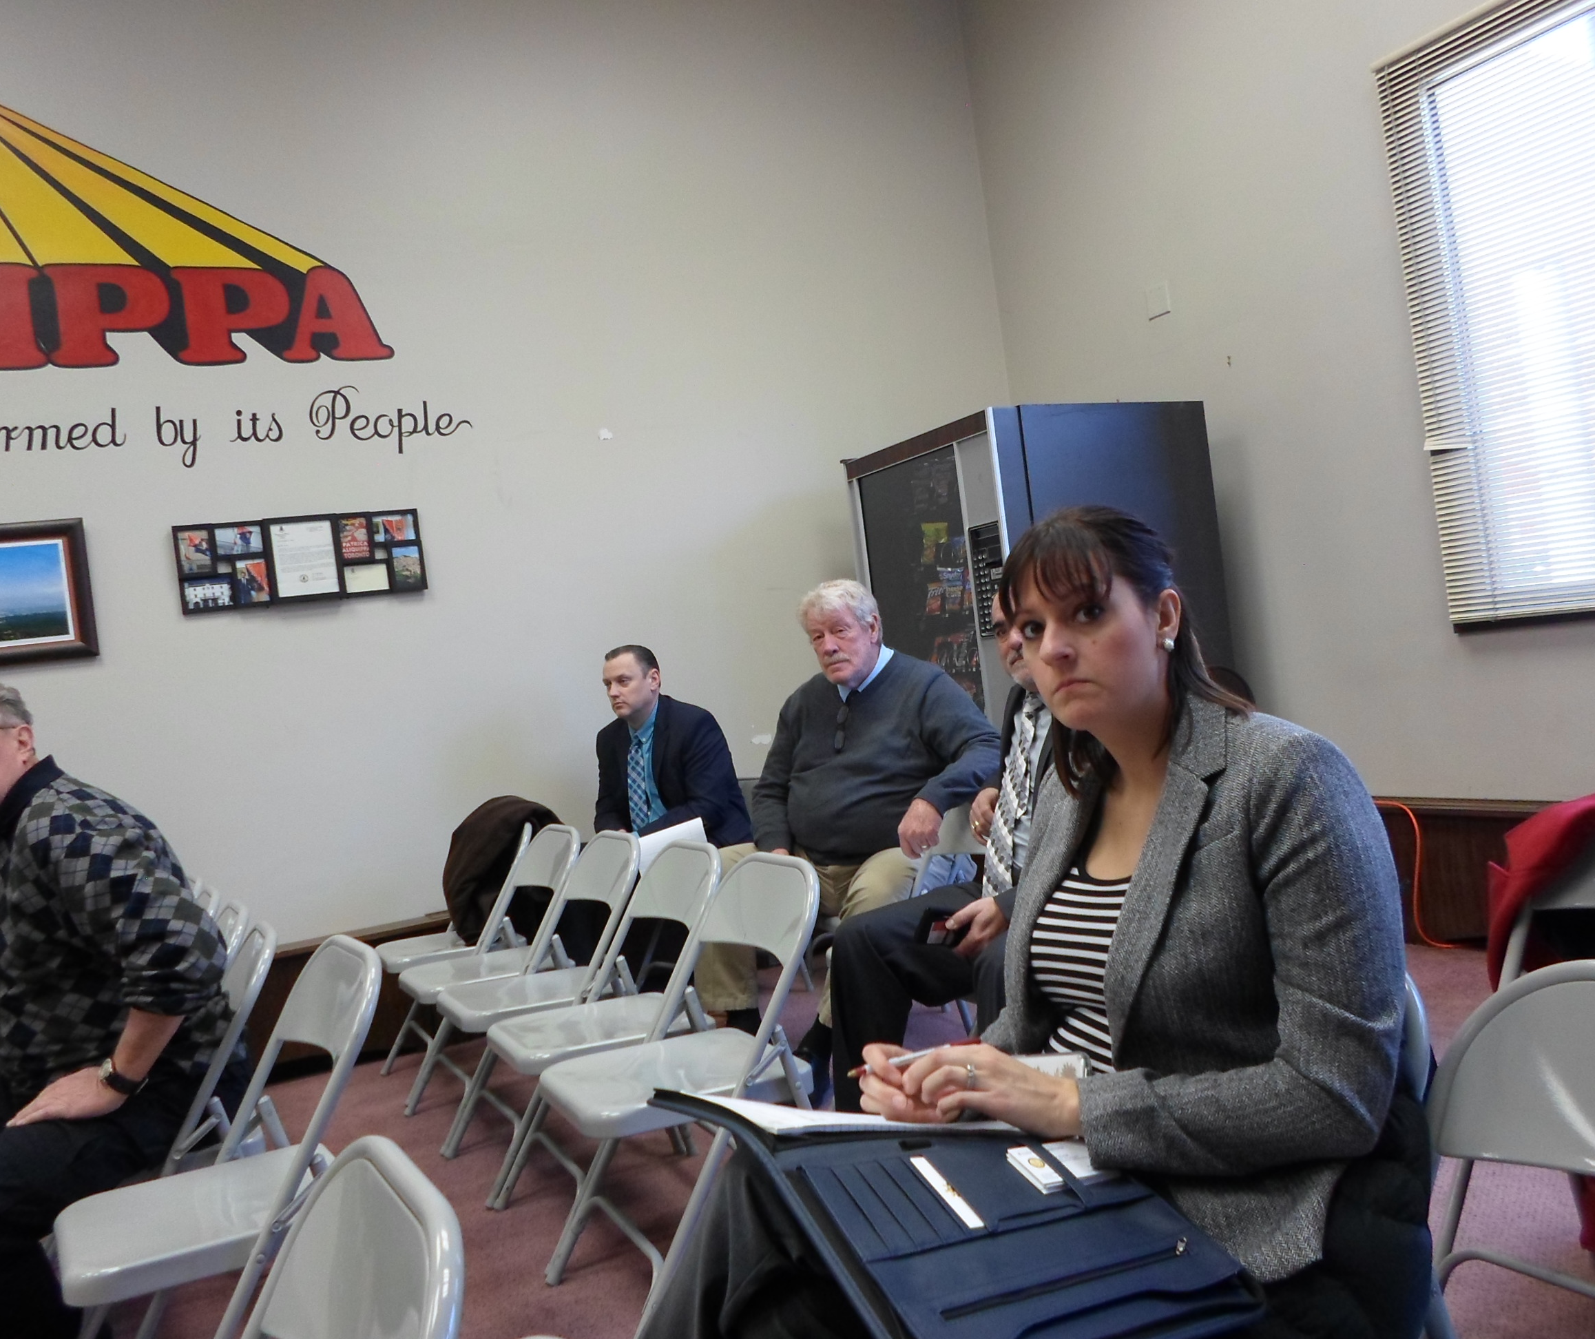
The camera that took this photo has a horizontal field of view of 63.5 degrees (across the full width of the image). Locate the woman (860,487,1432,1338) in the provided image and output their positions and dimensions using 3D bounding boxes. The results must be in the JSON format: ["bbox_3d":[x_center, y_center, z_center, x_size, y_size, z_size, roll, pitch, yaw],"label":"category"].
[{"bbox_3d":[0.235,0.461,1.378,0.740,1.240,0.580,-8,0,-30],"label":"woman"}]

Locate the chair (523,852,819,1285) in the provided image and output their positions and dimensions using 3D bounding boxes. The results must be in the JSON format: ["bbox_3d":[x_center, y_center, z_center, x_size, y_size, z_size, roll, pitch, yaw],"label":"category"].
[{"bbox_3d":[-0.204,0.764,2.387,0.520,0.758,0.465,-8,0,-27],"label":"chair"}]

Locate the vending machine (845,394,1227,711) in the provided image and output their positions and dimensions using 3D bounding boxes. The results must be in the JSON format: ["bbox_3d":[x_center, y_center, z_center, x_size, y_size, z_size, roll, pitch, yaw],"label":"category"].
[{"bbox_3d":[0.905,0.080,4.595,0.885,1.840,0.910,-8,0,-27],"label":"vending machine"}]

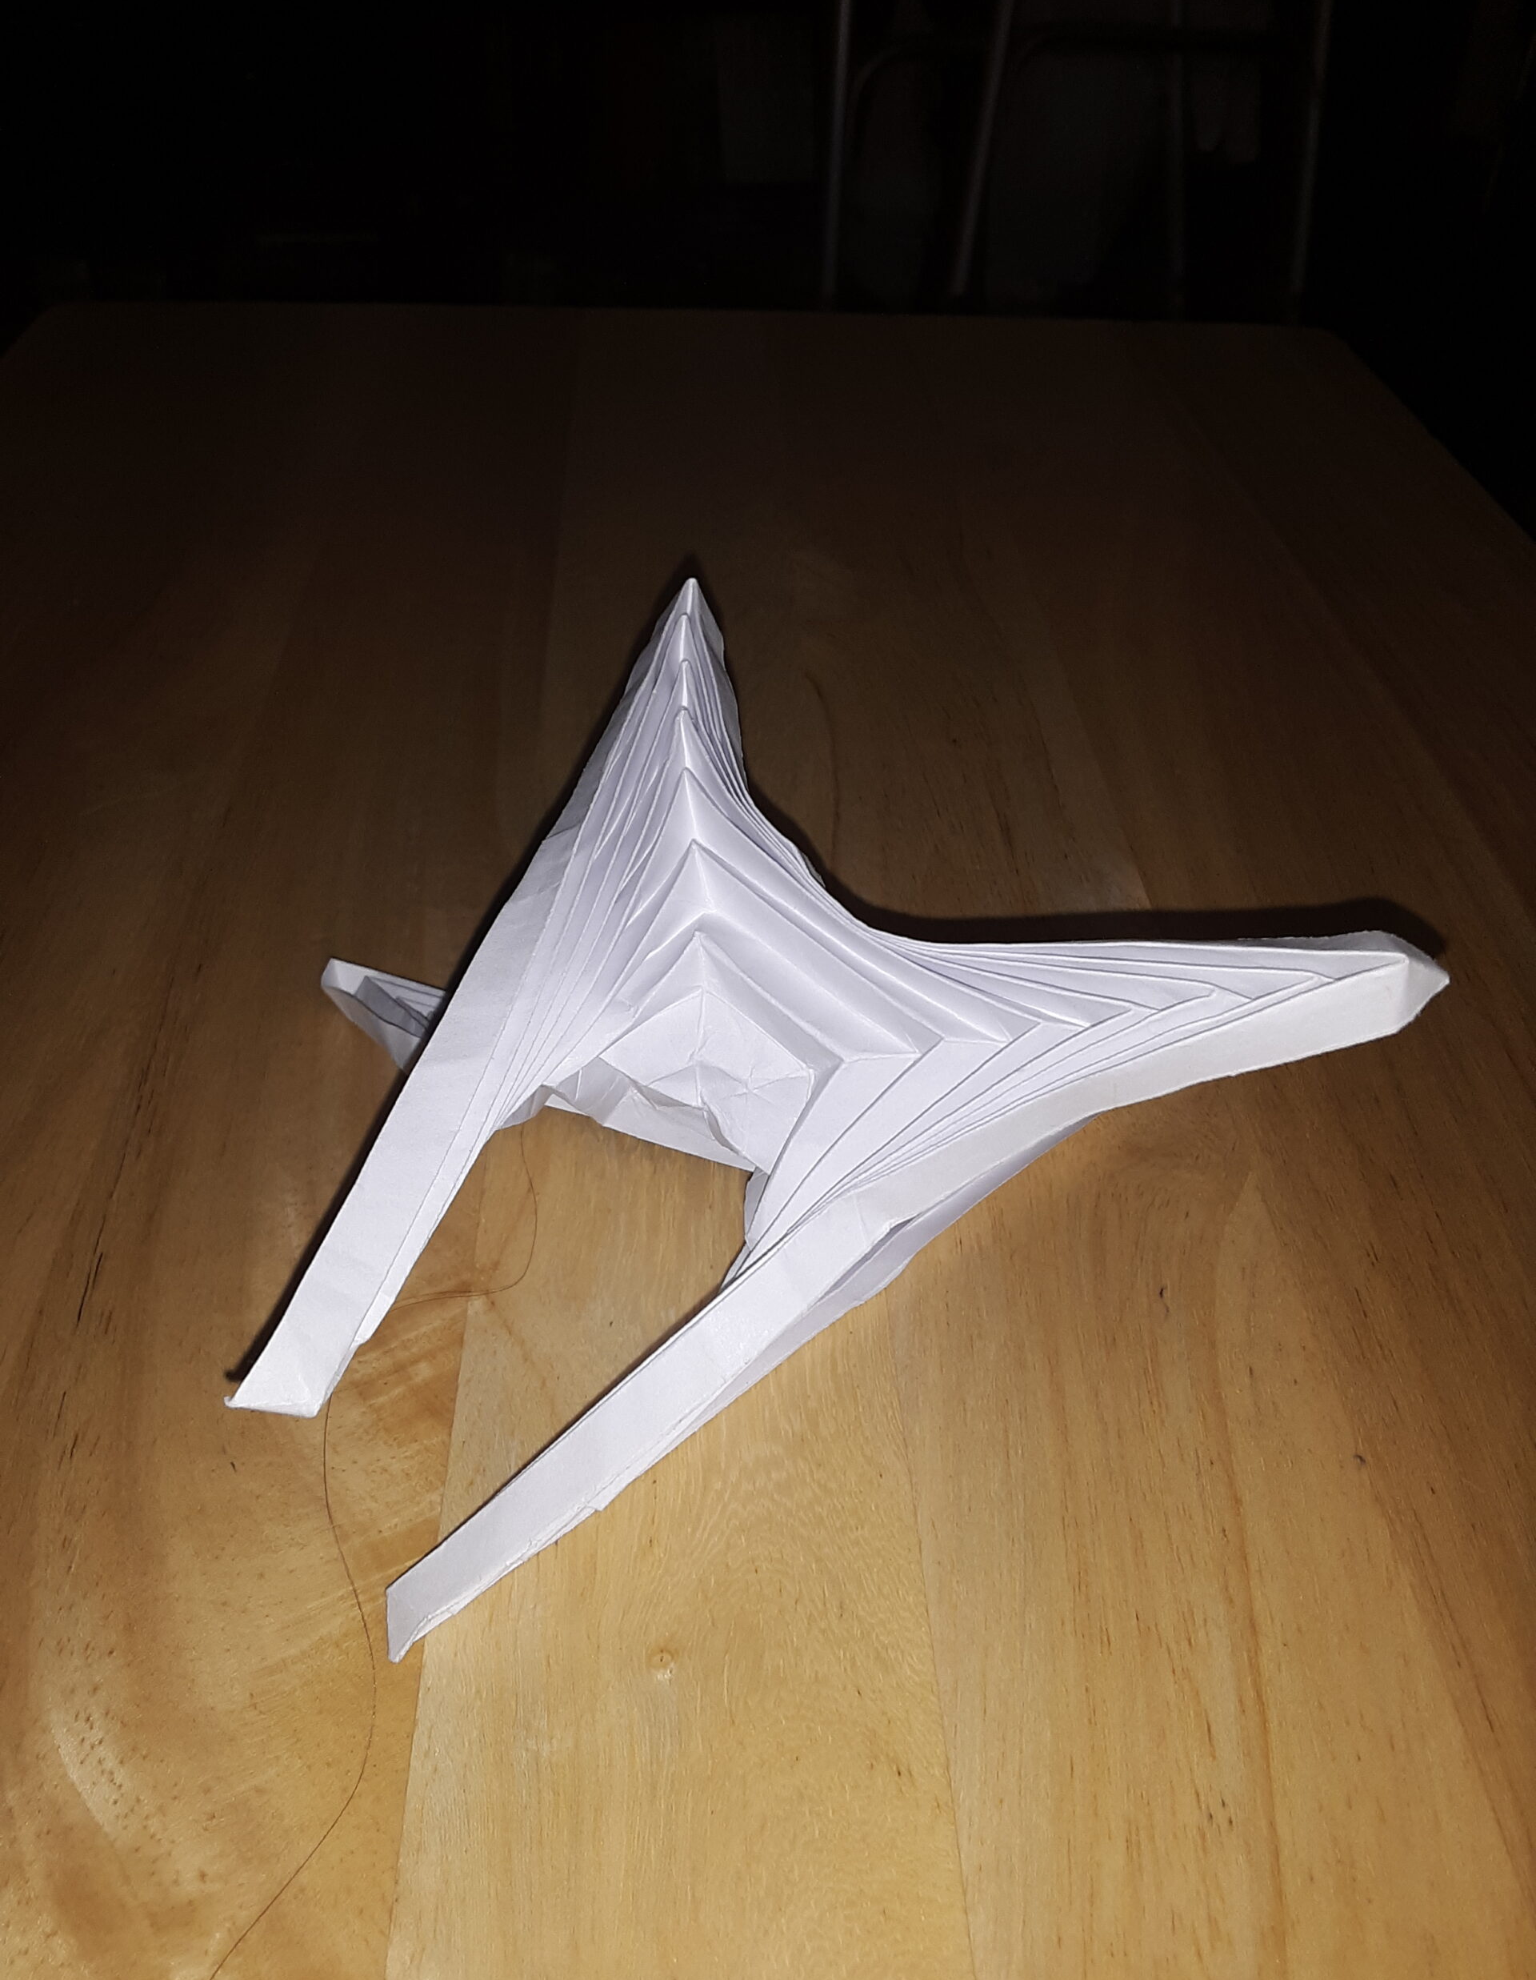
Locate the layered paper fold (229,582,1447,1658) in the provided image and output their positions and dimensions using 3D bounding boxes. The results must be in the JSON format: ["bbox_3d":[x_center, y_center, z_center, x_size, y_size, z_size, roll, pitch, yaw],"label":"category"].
[{"bbox_3d":[-0.020,-0.002,0.380,0.235,0.100,0.225,-14,42,-20],"label":"layered paper fold"}]

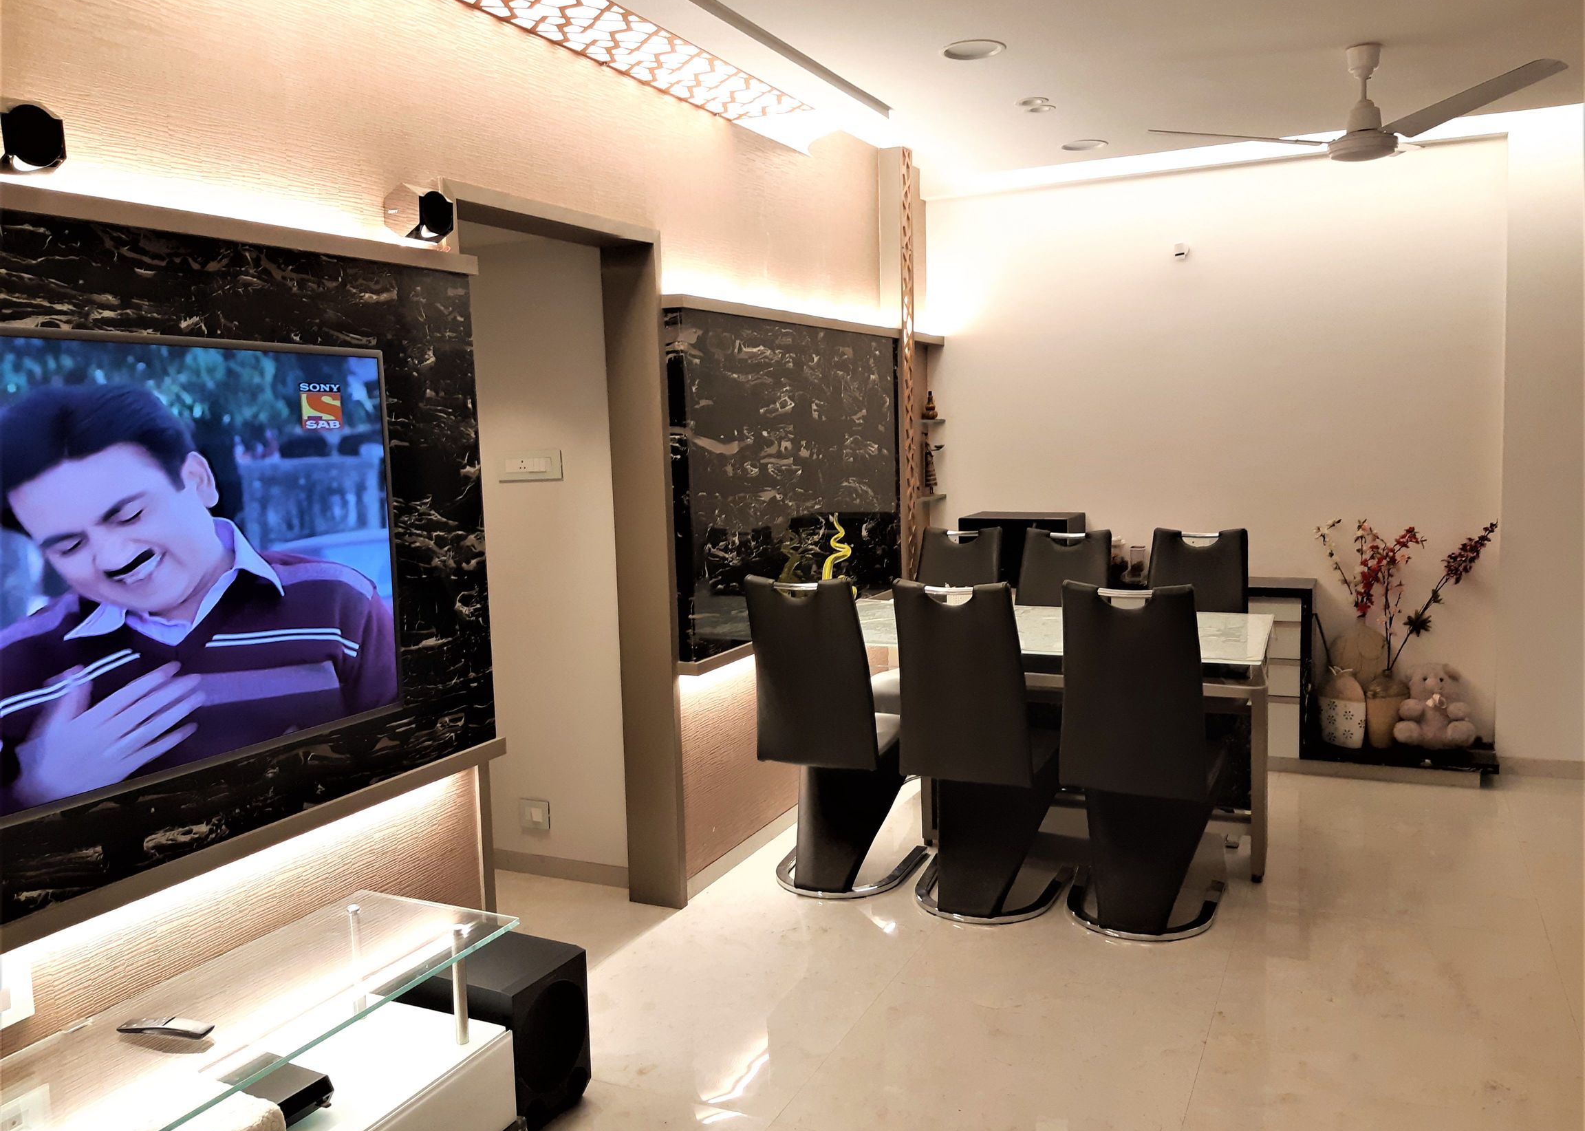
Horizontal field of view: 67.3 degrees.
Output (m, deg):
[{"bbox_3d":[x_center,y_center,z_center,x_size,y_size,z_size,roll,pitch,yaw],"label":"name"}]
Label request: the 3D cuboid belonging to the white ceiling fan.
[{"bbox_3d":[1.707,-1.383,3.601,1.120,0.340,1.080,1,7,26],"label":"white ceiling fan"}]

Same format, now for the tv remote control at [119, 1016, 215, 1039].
[{"bbox_3d":[-1.017,0.748,1.939,0.158,0.026,0.045,0,7,11],"label":"tv remote control"}]

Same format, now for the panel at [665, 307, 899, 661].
[{"bbox_3d":[0.067,-0.349,4.463,0.055,1.075,1.870,1,7,26],"label":"panel"}]

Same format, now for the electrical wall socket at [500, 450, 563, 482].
[{"bbox_3d":[-0.850,-0.324,3.865,0.252,0.099,0.015,1,7,26],"label":"electrical wall socket"}]

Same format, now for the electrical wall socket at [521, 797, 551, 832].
[{"bbox_3d":[-0.870,0.841,4.029,0.120,0.100,0.015,1,7,26],"label":"electrical wall socket"}]

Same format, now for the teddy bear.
[{"bbox_3d":[2.597,0.571,4.810,0.295,0.350,0.220,1,7,26],"label":"teddy bear"}]

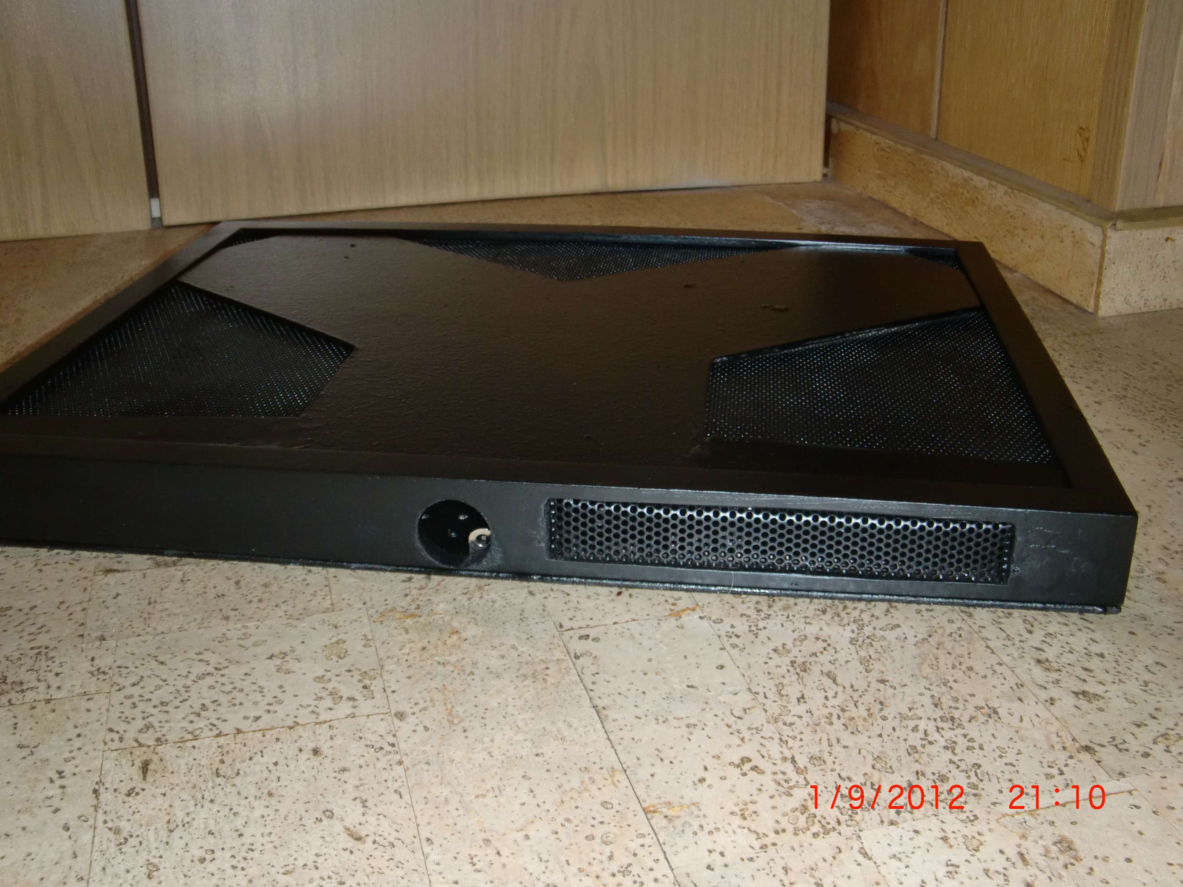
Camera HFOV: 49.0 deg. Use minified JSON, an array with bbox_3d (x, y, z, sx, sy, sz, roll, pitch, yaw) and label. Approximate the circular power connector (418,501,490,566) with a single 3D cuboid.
[{"bbox_3d":[-0.047,0.028,0.462,0.026,0.026,0.018,3,24,6],"label":"circular power connector"}]

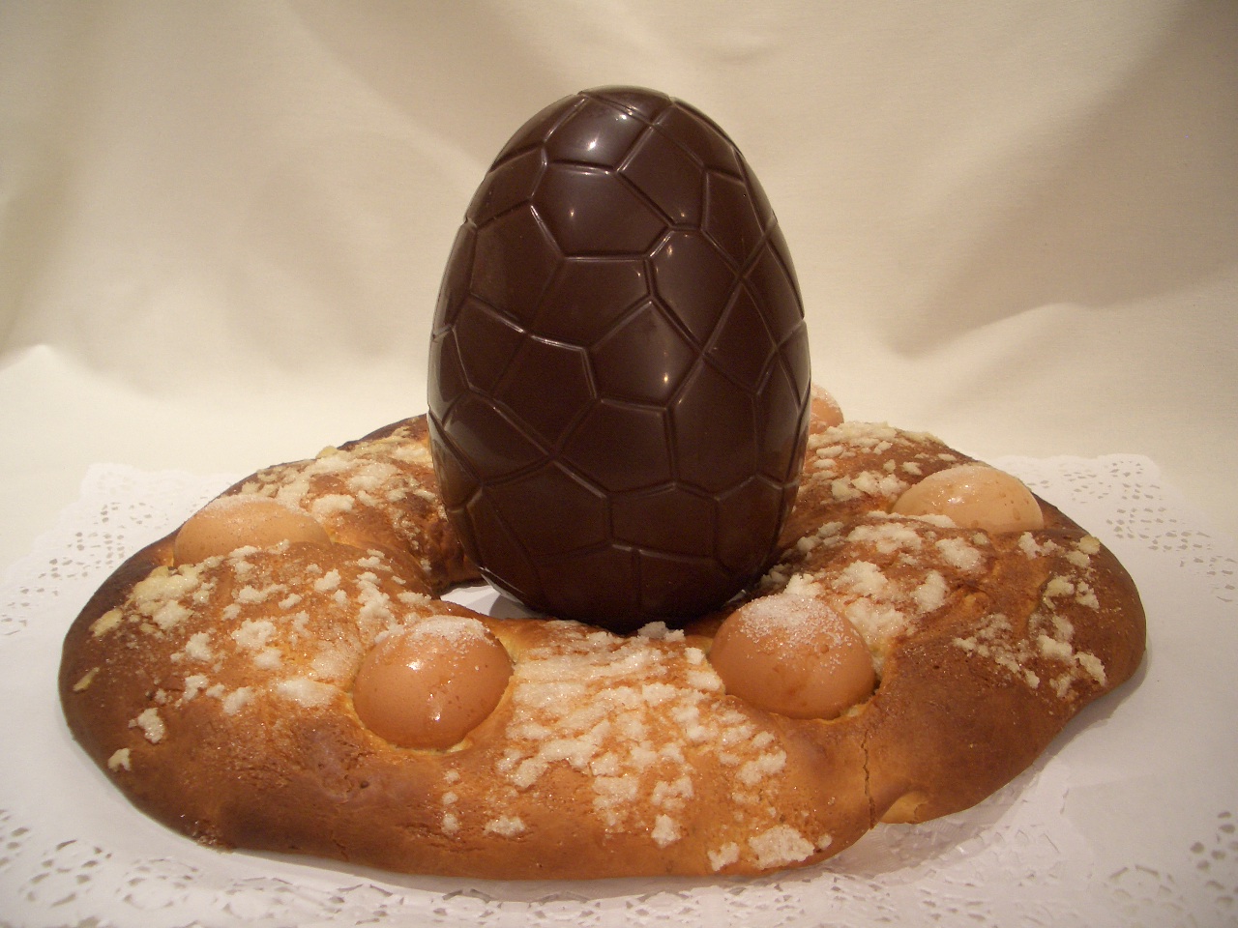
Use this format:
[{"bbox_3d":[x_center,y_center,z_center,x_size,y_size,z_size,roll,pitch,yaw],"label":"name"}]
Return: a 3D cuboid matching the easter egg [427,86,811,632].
[{"bbox_3d":[0.001,-0.033,0.455,0.138,0.204,0.138,0,24,0],"label":"easter egg"}]

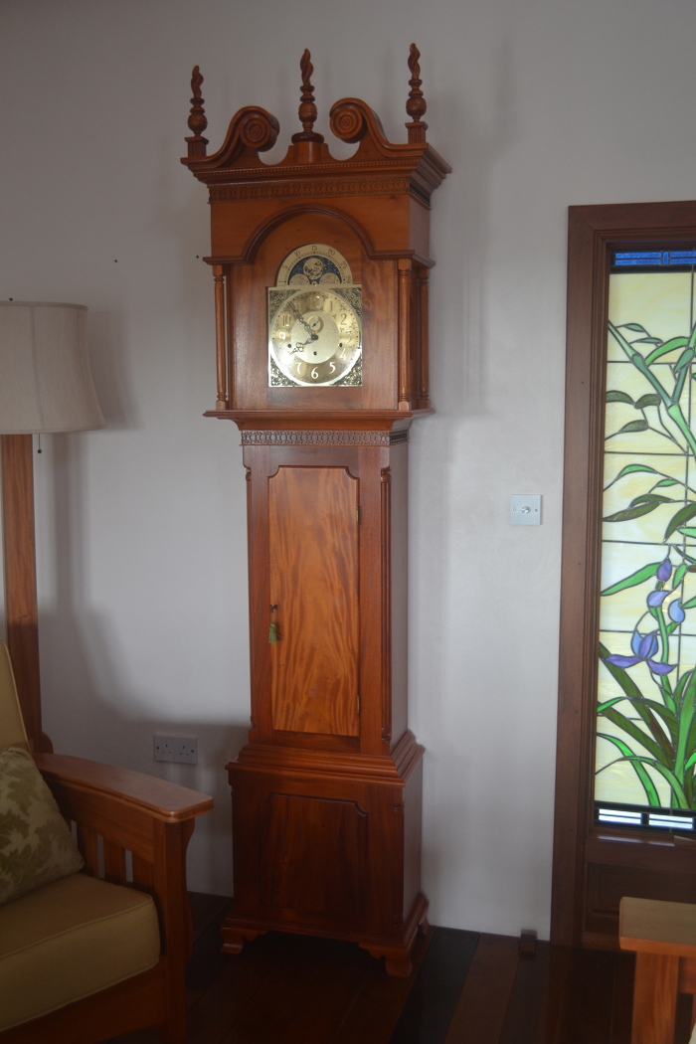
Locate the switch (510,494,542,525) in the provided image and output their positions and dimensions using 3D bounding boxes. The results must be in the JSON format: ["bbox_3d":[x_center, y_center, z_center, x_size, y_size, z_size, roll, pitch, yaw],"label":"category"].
[{"bbox_3d":[0.498,-0.033,2.920,0.086,0.086,0.016,2,8,15],"label":"switch"}]

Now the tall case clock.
[{"bbox_3d":[-0.070,0.017,2.915,0.652,2.465,0.342,2,8,15],"label":"tall case clock"}]

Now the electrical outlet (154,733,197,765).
[{"bbox_3d":[-0.546,0.726,3.318,0.147,0.086,0.012,2,8,15],"label":"electrical outlet"}]

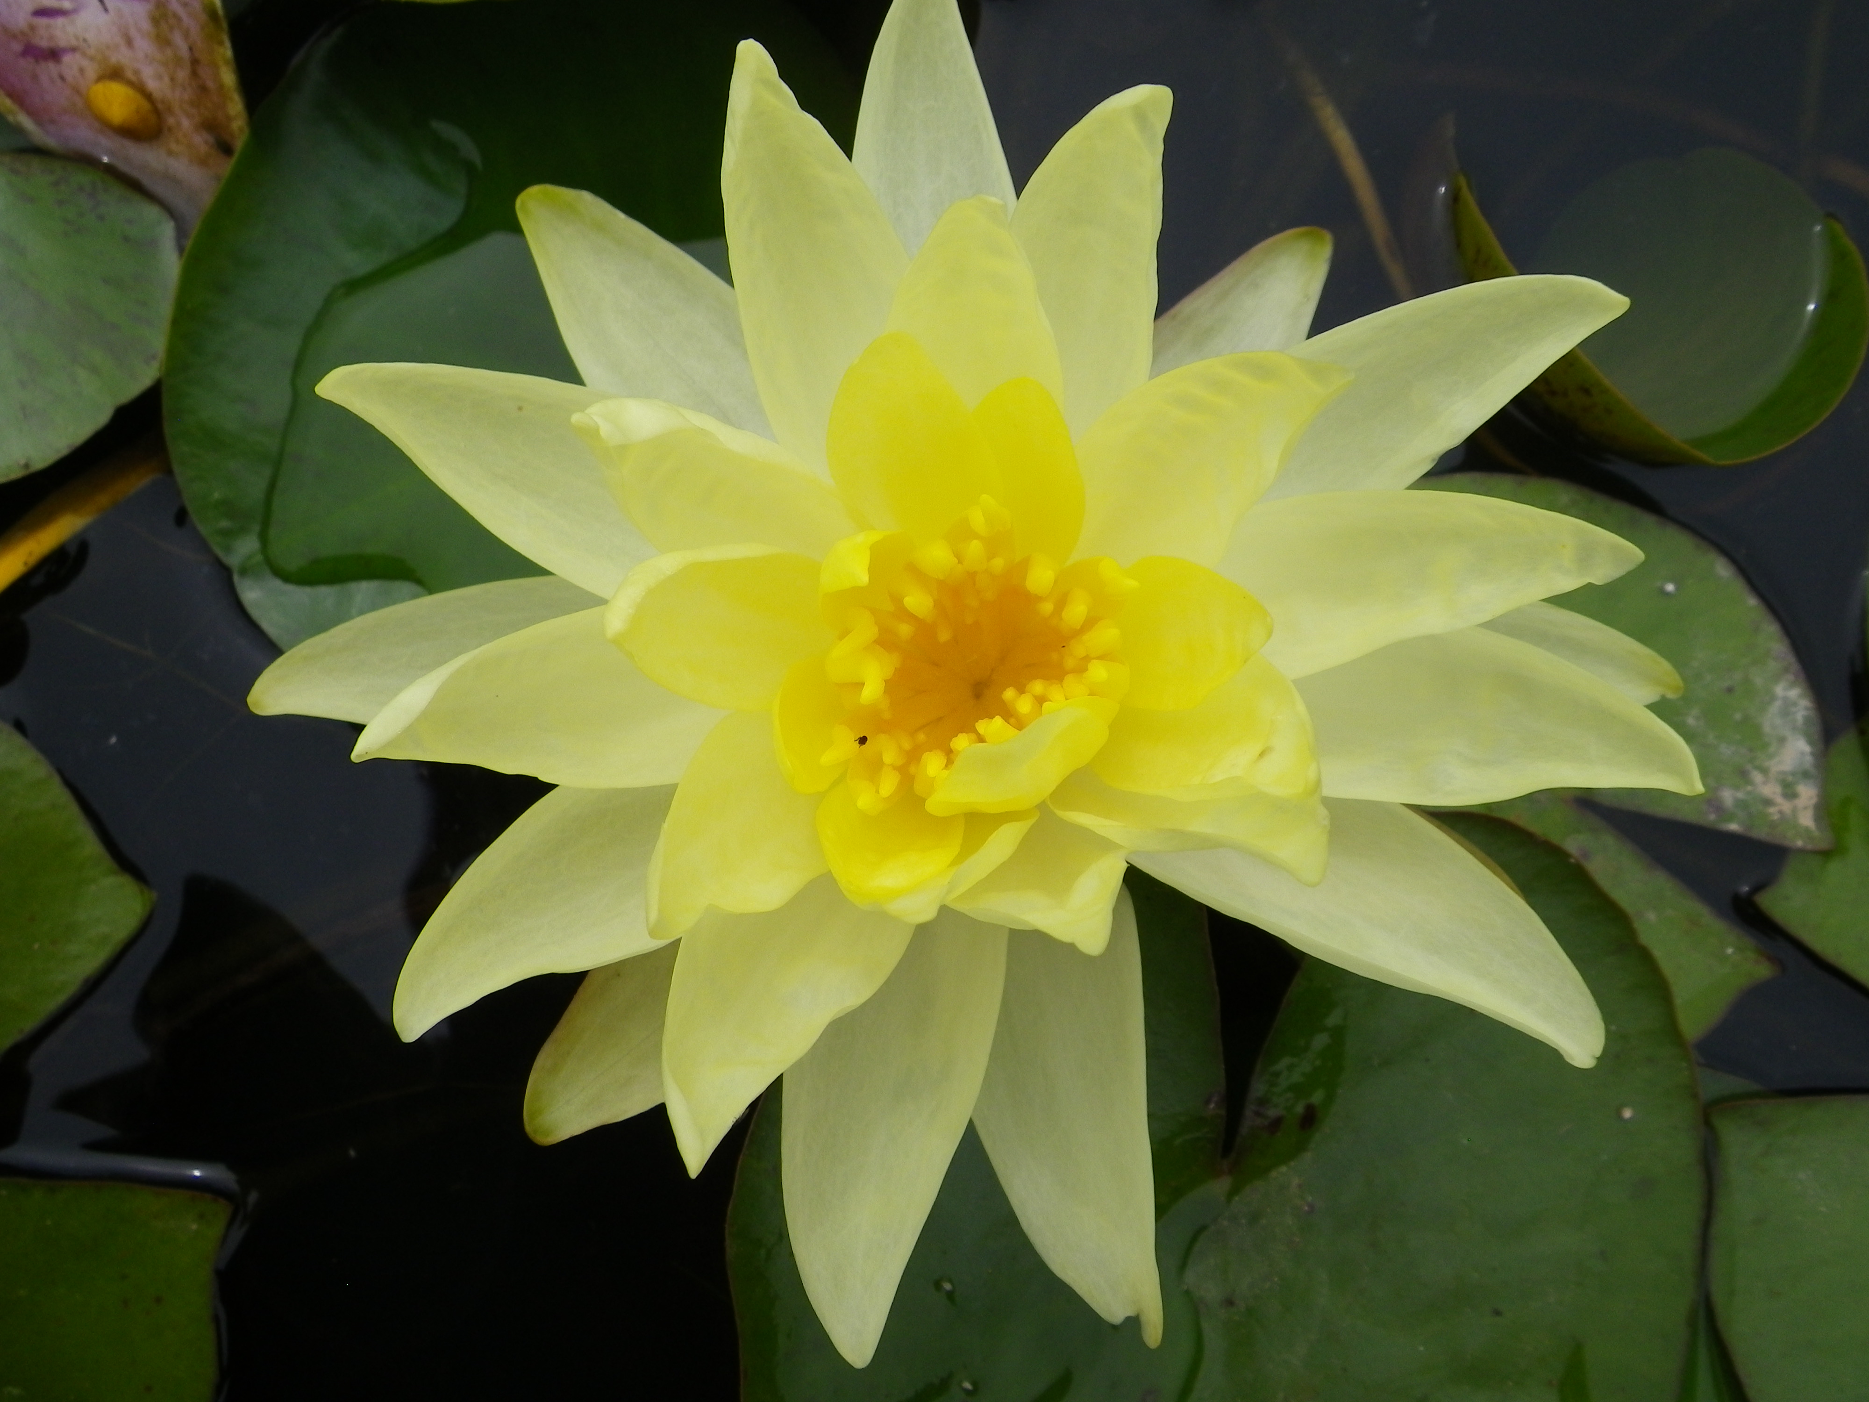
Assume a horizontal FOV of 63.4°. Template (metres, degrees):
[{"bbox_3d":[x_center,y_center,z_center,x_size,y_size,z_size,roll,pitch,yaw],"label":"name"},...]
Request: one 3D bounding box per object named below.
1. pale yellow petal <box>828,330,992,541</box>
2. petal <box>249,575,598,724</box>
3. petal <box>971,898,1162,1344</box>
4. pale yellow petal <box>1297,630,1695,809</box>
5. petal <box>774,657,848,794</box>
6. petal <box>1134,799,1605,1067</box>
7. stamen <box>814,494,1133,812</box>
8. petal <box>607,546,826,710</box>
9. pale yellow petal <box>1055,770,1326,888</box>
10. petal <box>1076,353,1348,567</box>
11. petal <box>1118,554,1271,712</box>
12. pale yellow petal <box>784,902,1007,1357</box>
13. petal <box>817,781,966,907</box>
[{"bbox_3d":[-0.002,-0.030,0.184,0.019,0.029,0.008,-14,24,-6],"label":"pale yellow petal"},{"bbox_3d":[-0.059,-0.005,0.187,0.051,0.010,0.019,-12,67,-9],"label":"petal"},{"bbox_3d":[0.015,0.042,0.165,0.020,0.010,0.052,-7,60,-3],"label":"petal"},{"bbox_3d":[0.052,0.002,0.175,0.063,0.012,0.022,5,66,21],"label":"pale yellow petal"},{"bbox_3d":[-0.012,0.003,0.172,0.016,0.022,0.008,25,100,10],"label":"petal"},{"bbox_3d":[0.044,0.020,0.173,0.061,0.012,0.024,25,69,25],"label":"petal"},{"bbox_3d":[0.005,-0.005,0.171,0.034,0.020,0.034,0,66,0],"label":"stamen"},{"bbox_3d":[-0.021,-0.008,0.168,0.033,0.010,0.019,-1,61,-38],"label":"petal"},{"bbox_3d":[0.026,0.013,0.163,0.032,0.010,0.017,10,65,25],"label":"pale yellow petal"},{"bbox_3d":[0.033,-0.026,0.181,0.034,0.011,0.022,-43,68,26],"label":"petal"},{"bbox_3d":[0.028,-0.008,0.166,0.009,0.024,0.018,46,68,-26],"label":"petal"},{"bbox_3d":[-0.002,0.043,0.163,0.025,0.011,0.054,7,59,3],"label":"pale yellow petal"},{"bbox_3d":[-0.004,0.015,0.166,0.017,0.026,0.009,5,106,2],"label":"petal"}]

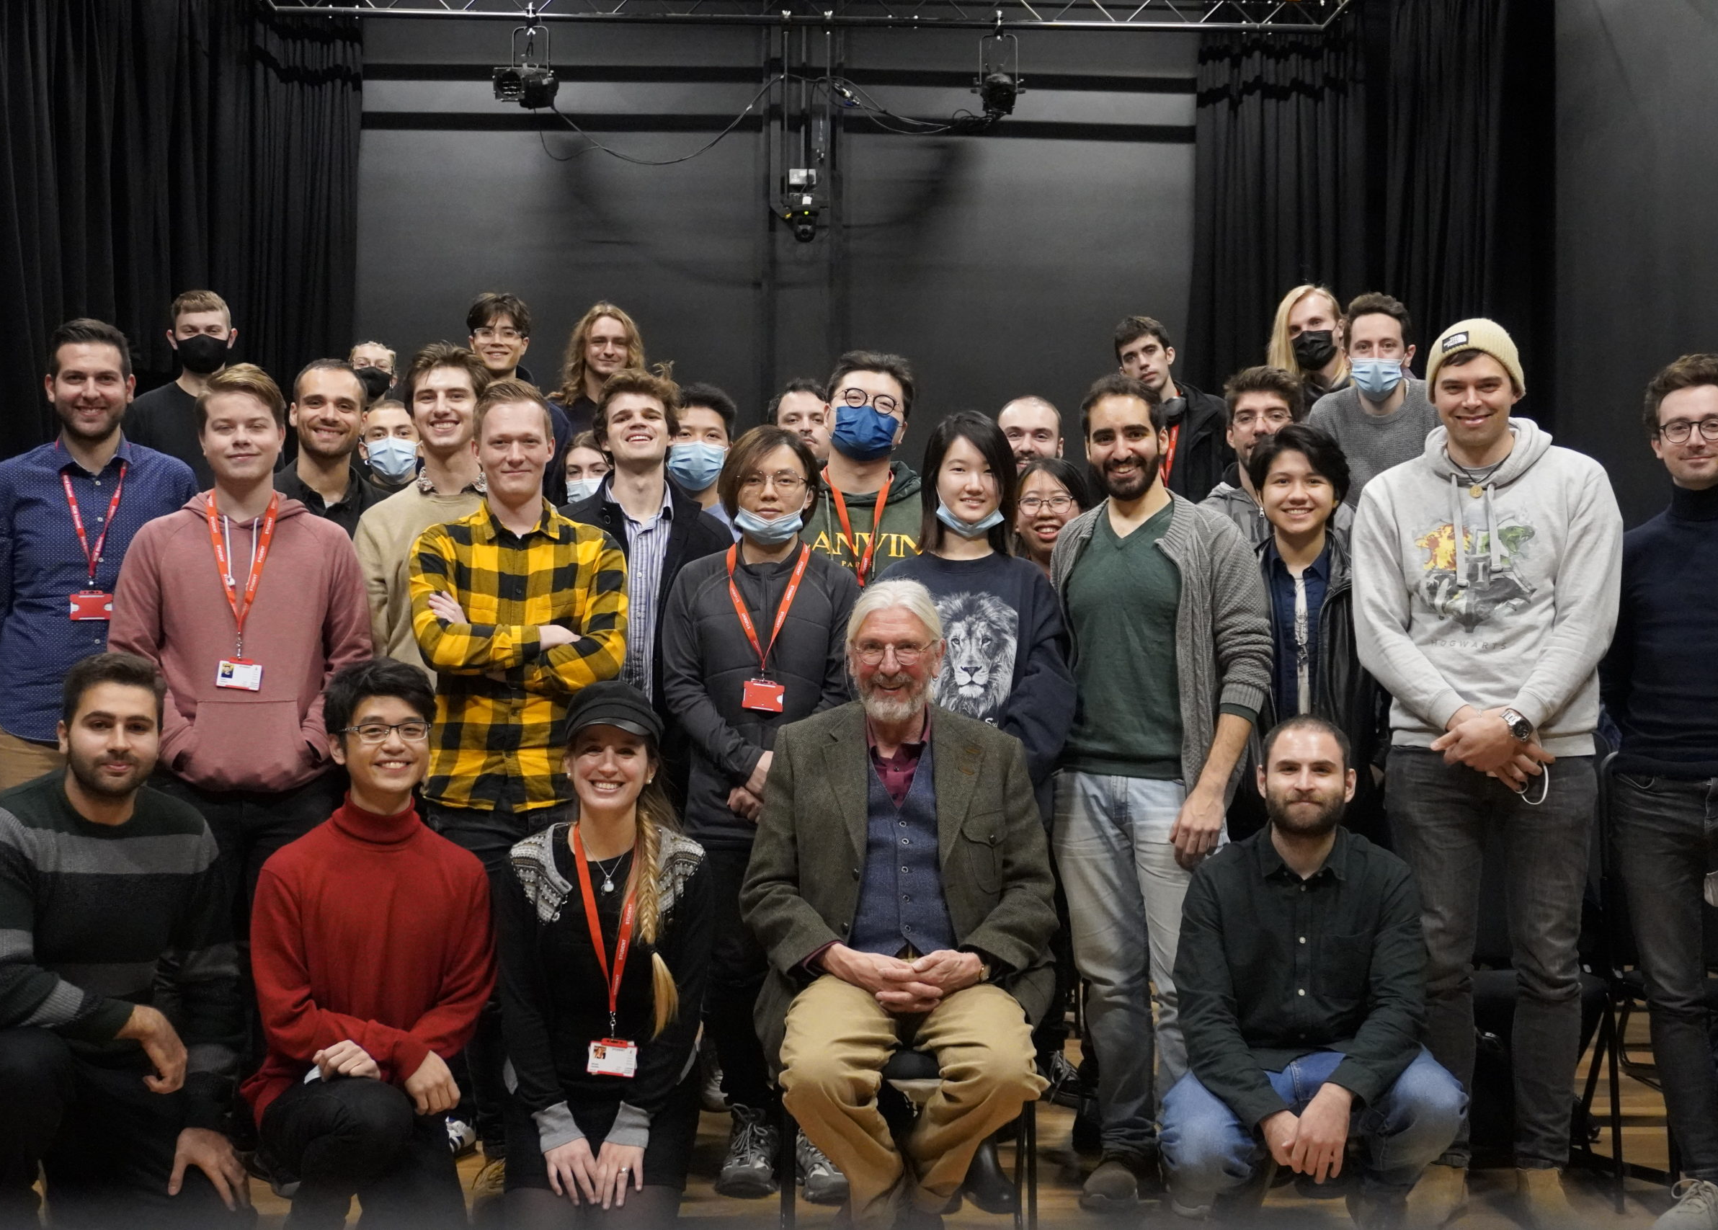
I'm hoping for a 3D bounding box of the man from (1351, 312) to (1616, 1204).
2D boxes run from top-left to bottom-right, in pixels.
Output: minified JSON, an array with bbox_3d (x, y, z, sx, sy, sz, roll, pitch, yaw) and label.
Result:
[{"bbox_3d":[1.302,0.308,4.250,0.560,1.844,0.380,0,0,19],"label":"man"}]

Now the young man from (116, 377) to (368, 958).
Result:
[{"bbox_3d":[-1.281,0.354,4.260,0.540,1.752,0.350,0,0,-12],"label":"young man"}]

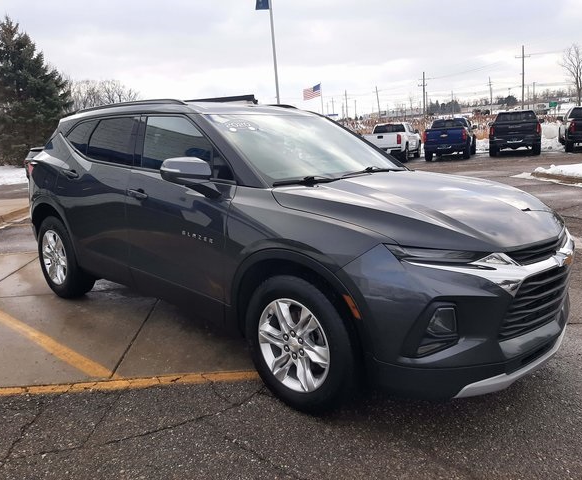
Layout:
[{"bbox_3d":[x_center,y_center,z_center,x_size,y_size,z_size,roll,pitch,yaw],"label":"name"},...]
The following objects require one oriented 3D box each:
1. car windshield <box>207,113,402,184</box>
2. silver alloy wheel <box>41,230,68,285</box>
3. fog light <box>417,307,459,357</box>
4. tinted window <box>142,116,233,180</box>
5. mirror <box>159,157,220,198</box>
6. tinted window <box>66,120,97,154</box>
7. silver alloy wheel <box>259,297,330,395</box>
[{"bbox_3d":[0.131,-0.684,3.322,1.450,0.130,0.820,-14,49,-47],"label":"car windshield"},{"bbox_3d":[-2.077,0.152,4.375,0.490,0.490,0.180,10,16,41],"label":"silver alloy wheel"},{"bbox_3d":[0.646,0.401,2.118,0.190,0.220,0.130,-7,14,-27],"label":"fog light"},{"bbox_3d":[-0.671,-0.598,3.046,1.080,0.420,0.080,10,-4,41],"label":"tinted window"},{"bbox_3d":[-0.552,-0.351,2.690,0.200,0.220,0.260,10,16,41],"label":"mirror"},{"bbox_3d":[-1.840,-0.890,4.171,0.520,0.290,0.070,10,-4,41],"label":"tinted window"},{"bbox_3d":[0.054,0.528,2.502,0.490,0.490,0.180,10,16,41],"label":"silver alloy wheel"}]

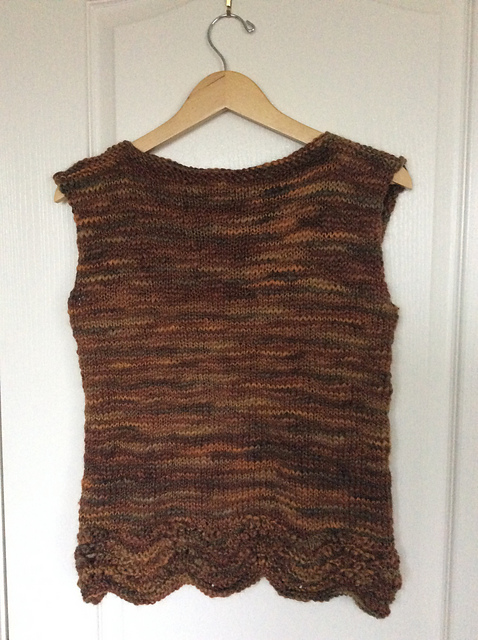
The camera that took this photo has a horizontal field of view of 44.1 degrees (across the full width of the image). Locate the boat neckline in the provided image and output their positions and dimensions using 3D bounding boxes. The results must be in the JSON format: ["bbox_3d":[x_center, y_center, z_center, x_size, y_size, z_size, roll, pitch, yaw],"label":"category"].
[{"bbox_3d":[-0.014,-0.202,0.722,0.258,0.055,0.040,1,5,3],"label":"boat neckline"}]

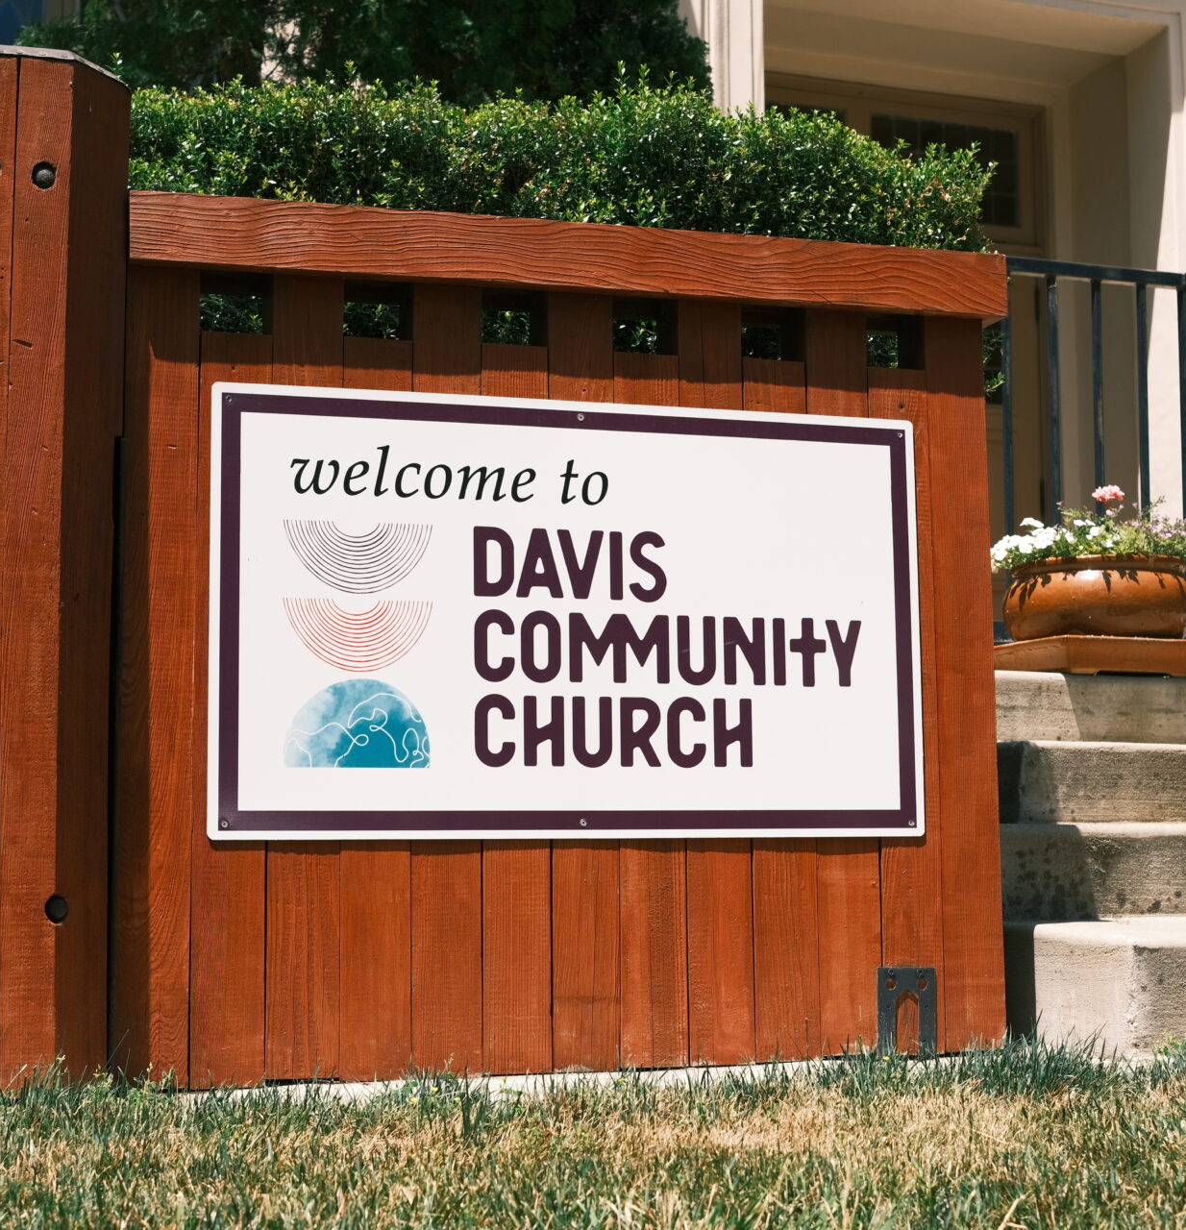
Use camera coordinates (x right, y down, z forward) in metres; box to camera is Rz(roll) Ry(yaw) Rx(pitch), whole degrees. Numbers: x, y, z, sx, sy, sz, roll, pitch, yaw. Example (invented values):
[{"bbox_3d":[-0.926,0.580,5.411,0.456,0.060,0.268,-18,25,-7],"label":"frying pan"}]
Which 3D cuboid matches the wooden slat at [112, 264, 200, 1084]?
[{"bbox_3d":[-0.552,0.073,2.652,0.089,1.027,0.091,1,-7,-16],"label":"wooden slat"}]

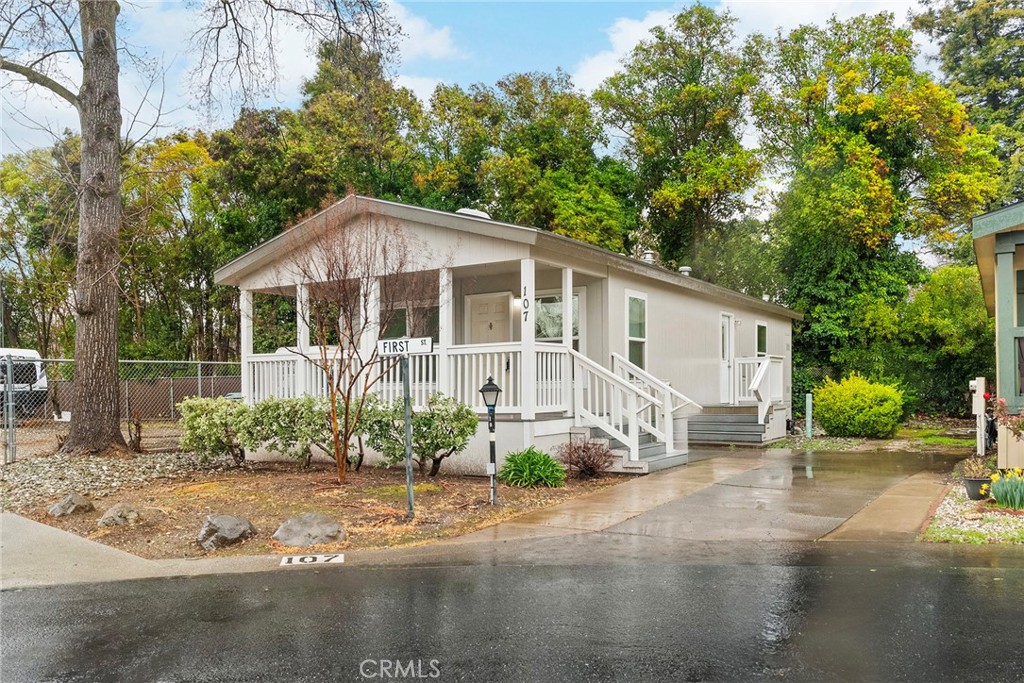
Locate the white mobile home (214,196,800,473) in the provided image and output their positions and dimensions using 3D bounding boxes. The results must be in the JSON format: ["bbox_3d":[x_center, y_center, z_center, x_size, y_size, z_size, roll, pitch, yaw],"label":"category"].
[{"bbox_3d":[1.936,0.144,18.714,6.800,4.240,16.400,-2,-3,32],"label":"white mobile home"}]

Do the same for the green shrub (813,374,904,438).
[{"bbox_3d":[7.934,1.493,17.634,2.050,1.330,1.900,-2,-3,24],"label":"green shrub"}]

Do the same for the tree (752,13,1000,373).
[{"bbox_3d":[13.458,-4.938,28.885,9.000,15.220,8.200,-2,-3,25],"label":"tree"}]

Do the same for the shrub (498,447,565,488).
[{"bbox_3d":[0.248,1.598,9.862,0.840,0.470,0.800,-1,-3,1],"label":"shrub"}]

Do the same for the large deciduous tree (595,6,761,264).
[{"bbox_3d":[6.945,-5.721,32.437,6.900,17.260,6.600,-1,-3,12],"label":"large deciduous tree"}]

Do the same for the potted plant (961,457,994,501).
[{"bbox_3d":[5.149,1.504,8.511,0.360,0.440,0.350,-2,-3,31],"label":"potted plant"}]

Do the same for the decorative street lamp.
[{"bbox_3d":[-0.236,1.064,8.435,0.240,1.400,0.240,0,-3,-2],"label":"decorative street lamp"}]

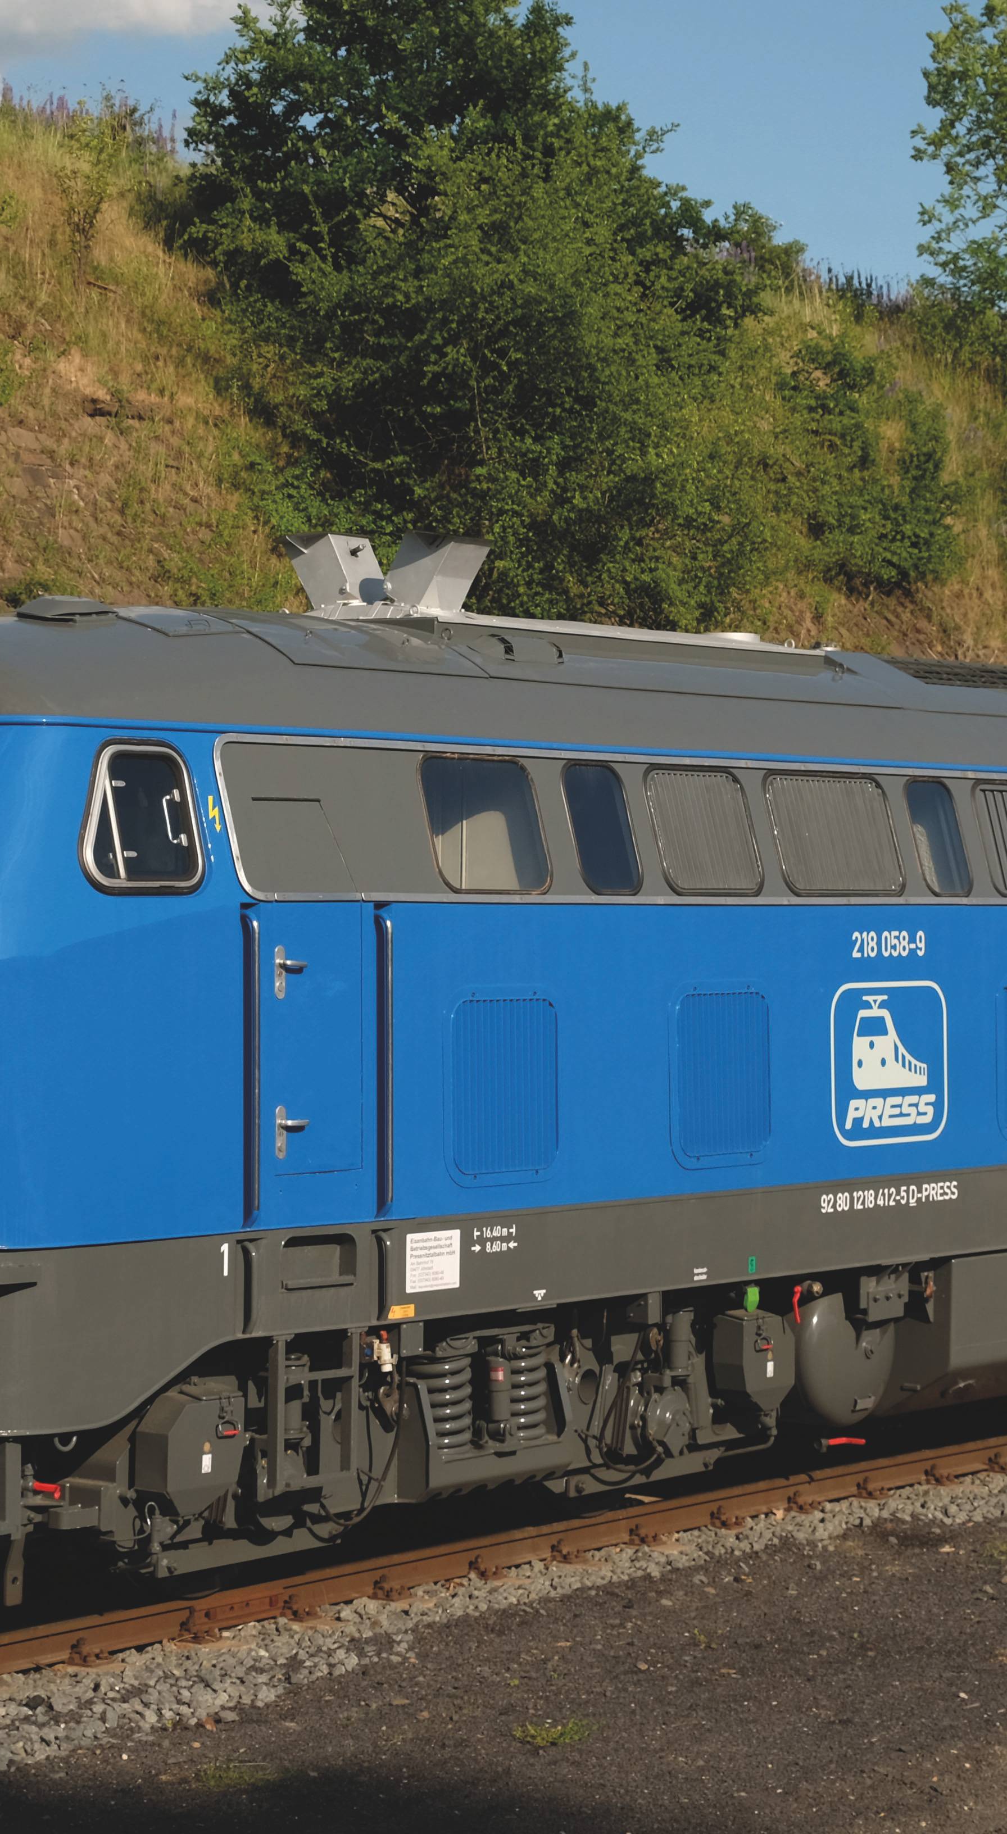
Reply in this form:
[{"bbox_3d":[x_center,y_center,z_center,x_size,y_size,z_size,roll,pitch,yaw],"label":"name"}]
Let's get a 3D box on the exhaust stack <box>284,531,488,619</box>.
[{"bbox_3d":[-0.541,-1.571,18.757,1.000,0.380,0.290,1,1,39],"label":"exhaust stack"}]

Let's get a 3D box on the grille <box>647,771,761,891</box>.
[{"bbox_3d":[0.918,-0.391,18.369,0.050,0.600,0.795,-20,-12,37],"label":"grille"}]

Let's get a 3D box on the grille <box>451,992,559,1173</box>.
[{"bbox_3d":[0.013,0.730,17.425,0.050,0.770,0.735,2,1,39],"label":"grille"}]

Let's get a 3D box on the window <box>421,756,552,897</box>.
[{"bbox_3d":[-0.059,-0.386,17.088,0.060,0.595,0.800,-18,-11,37],"label":"window"}]

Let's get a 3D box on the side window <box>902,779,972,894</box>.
[{"bbox_3d":[2.139,-0.391,19.902,0.050,0.604,0.433,-20,-12,37],"label":"side window"}]

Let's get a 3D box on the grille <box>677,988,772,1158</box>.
[{"bbox_3d":[0.991,0.709,18.263,0.050,0.750,0.740,-1,0,38],"label":"grille"}]

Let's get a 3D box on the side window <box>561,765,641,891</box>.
[{"bbox_3d":[0.440,-0.391,18.046,0.040,0.620,0.430,-19,-12,37],"label":"side window"}]

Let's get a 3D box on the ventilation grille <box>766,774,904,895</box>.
[{"bbox_3d":[1.588,-0.393,19.464,0.050,0.610,1.010,-19,-12,37],"label":"ventilation grille"}]

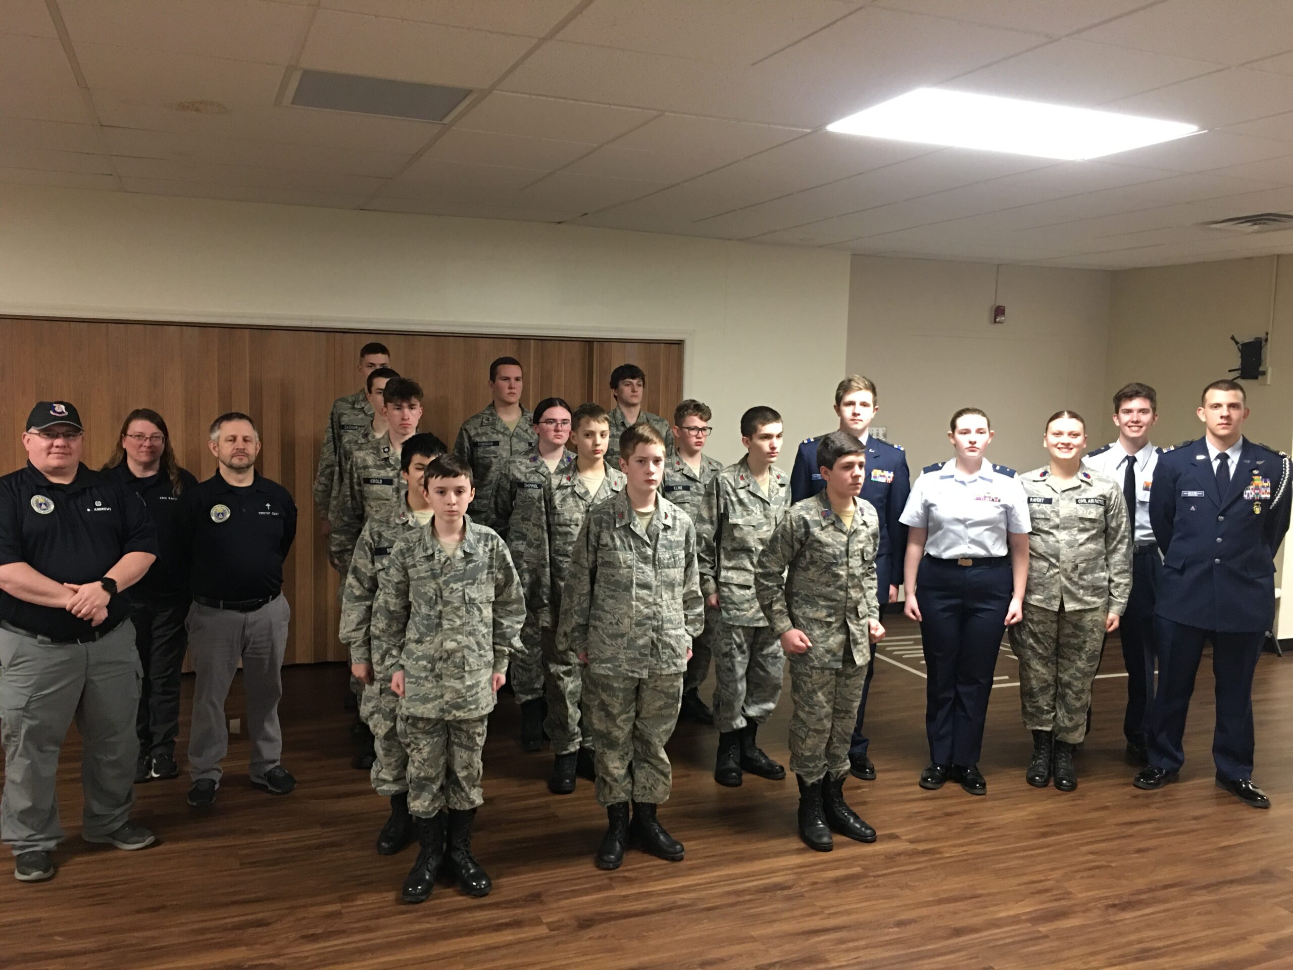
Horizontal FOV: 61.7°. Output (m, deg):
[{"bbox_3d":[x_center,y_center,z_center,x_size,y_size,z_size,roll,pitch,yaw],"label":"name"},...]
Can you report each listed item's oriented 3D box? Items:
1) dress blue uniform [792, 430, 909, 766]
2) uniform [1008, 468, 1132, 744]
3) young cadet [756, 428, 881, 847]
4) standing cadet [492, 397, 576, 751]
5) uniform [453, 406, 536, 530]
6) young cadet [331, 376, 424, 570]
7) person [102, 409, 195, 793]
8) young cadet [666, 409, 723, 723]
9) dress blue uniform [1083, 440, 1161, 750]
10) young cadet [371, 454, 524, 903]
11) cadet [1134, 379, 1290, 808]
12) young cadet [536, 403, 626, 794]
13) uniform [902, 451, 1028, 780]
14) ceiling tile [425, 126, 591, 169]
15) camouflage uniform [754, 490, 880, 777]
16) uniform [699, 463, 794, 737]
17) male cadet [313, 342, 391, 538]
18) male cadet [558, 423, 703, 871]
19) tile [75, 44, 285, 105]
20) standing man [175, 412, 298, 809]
[{"bbox_3d":[0.928,0.519,4.913,0.550,1.505,0.310,0,6,-14],"label":"dress blue uniform"},{"bbox_3d":[1.847,0.538,4.768,0.530,1.222,0.290,3,6,20],"label":"uniform"},{"bbox_3d":[0.690,0.584,4.143,0.500,1.569,0.360,-2,7,-29],"label":"young cadet"},{"bbox_3d":[-0.497,0.418,5.203,0.470,1.655,0.310,-1,6,-22],"label":"standing cadet"},{"bbox_3d":[-0.782,0.262,5.834,0.520,1.416,0.320,-1,6,-21],"label":"uniform"},{"bbox_3d":[-1.122,0.381,4.949,0.530,1.738,0.340,-2,7,-23],"label":"young cadet"},{"bbox_3d":[-2.140,0.466,4.668,0.470,1.590,0.320,-1,7,-24],"label":"person"},{"bbox_3d":[0.223,0.387,5.557,0.480,1.646,0.330,-2,7,-23],"label":"young cadet"},{"bbox_3d":[2.302,0.523,5.059,0.500,1.468,0.280,3,6,22],"label":"dress blue uniform"},{"bbox_3d":[-0.697,0.638,3.761,0.510,1.495,0.330,-1,6,-17],"label":"young cadet"},{"bbox_3d":[2.486,0.450,4.793,0.600,1.810,0.400,4,6,24],"label":"cadet"},{"bbox_3d":[-0.252,0.470,4.713,0.470,1.644,0.330,-2,7,-23],"label":"young cadet"},{"bbox_3d":[1.413,0.587,4.801,0.560,1.407,0.300,3,6,13],"label":"uniform"},{"bbox_3d":[-0.584,-1.398,4.516,0.614,0.020,0.614,-1,6,-23],"label":"ceiling tile"},{"bbox_3d":[0.694,0.599,4.205,0.500,1.165,0.380,-2,7,-30],"label":"camouflage uniform"},{"bbox_3d":[0.436,0.489,4.818,0.480,1.247,0.290,-2,7,-23],"label":"uniform"},{"bbox_3d":[-1.449,0.205,5.762,0.550,1.905,0.350,-2,7,-23],"label":"male cadet"},{"bbox_3d":[-0.040,0.576,3.951,0.500,1.597,0.320,-1,6,-19],"label":"male cadet"},{"bbox_3d":[-1.476,-1.293,3.452,0.605,0.020,0.605,-2,7,-23],"label":"tile"},{"bbox_3d":[-1.696,0.495,4.496,0.490,1.600,0.380,-1,6,-24],"label":"standing man"}]

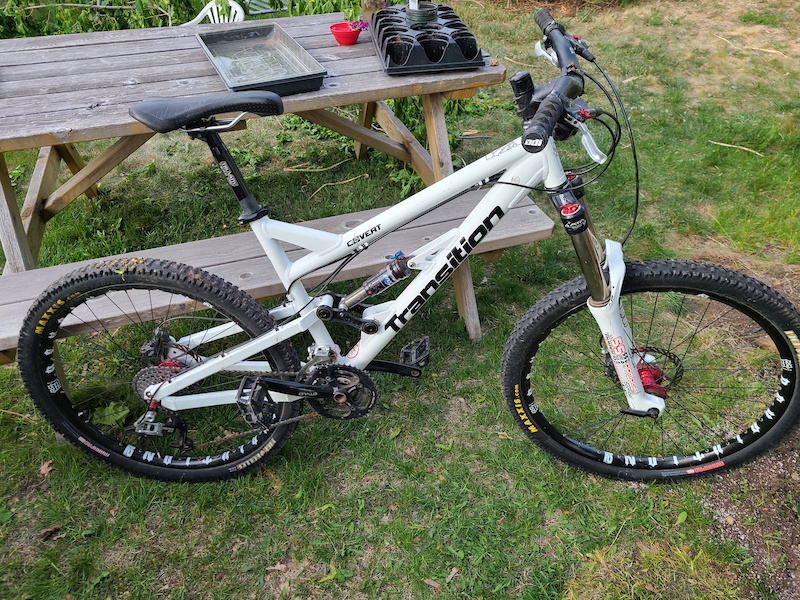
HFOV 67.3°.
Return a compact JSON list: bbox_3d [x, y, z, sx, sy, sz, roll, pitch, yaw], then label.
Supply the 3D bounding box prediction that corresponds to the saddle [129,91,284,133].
[{"bbox_3d":[-0.338,-0.331,1.051,0.275,0.068,0.140,-3,33,4],"label":"saddle"}]

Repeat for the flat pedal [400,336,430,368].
[{"bbox_3d":[0.041,0.140,1.522,0.088,0.027,0.092,-36,26,23],"label":"flat pedal"}]

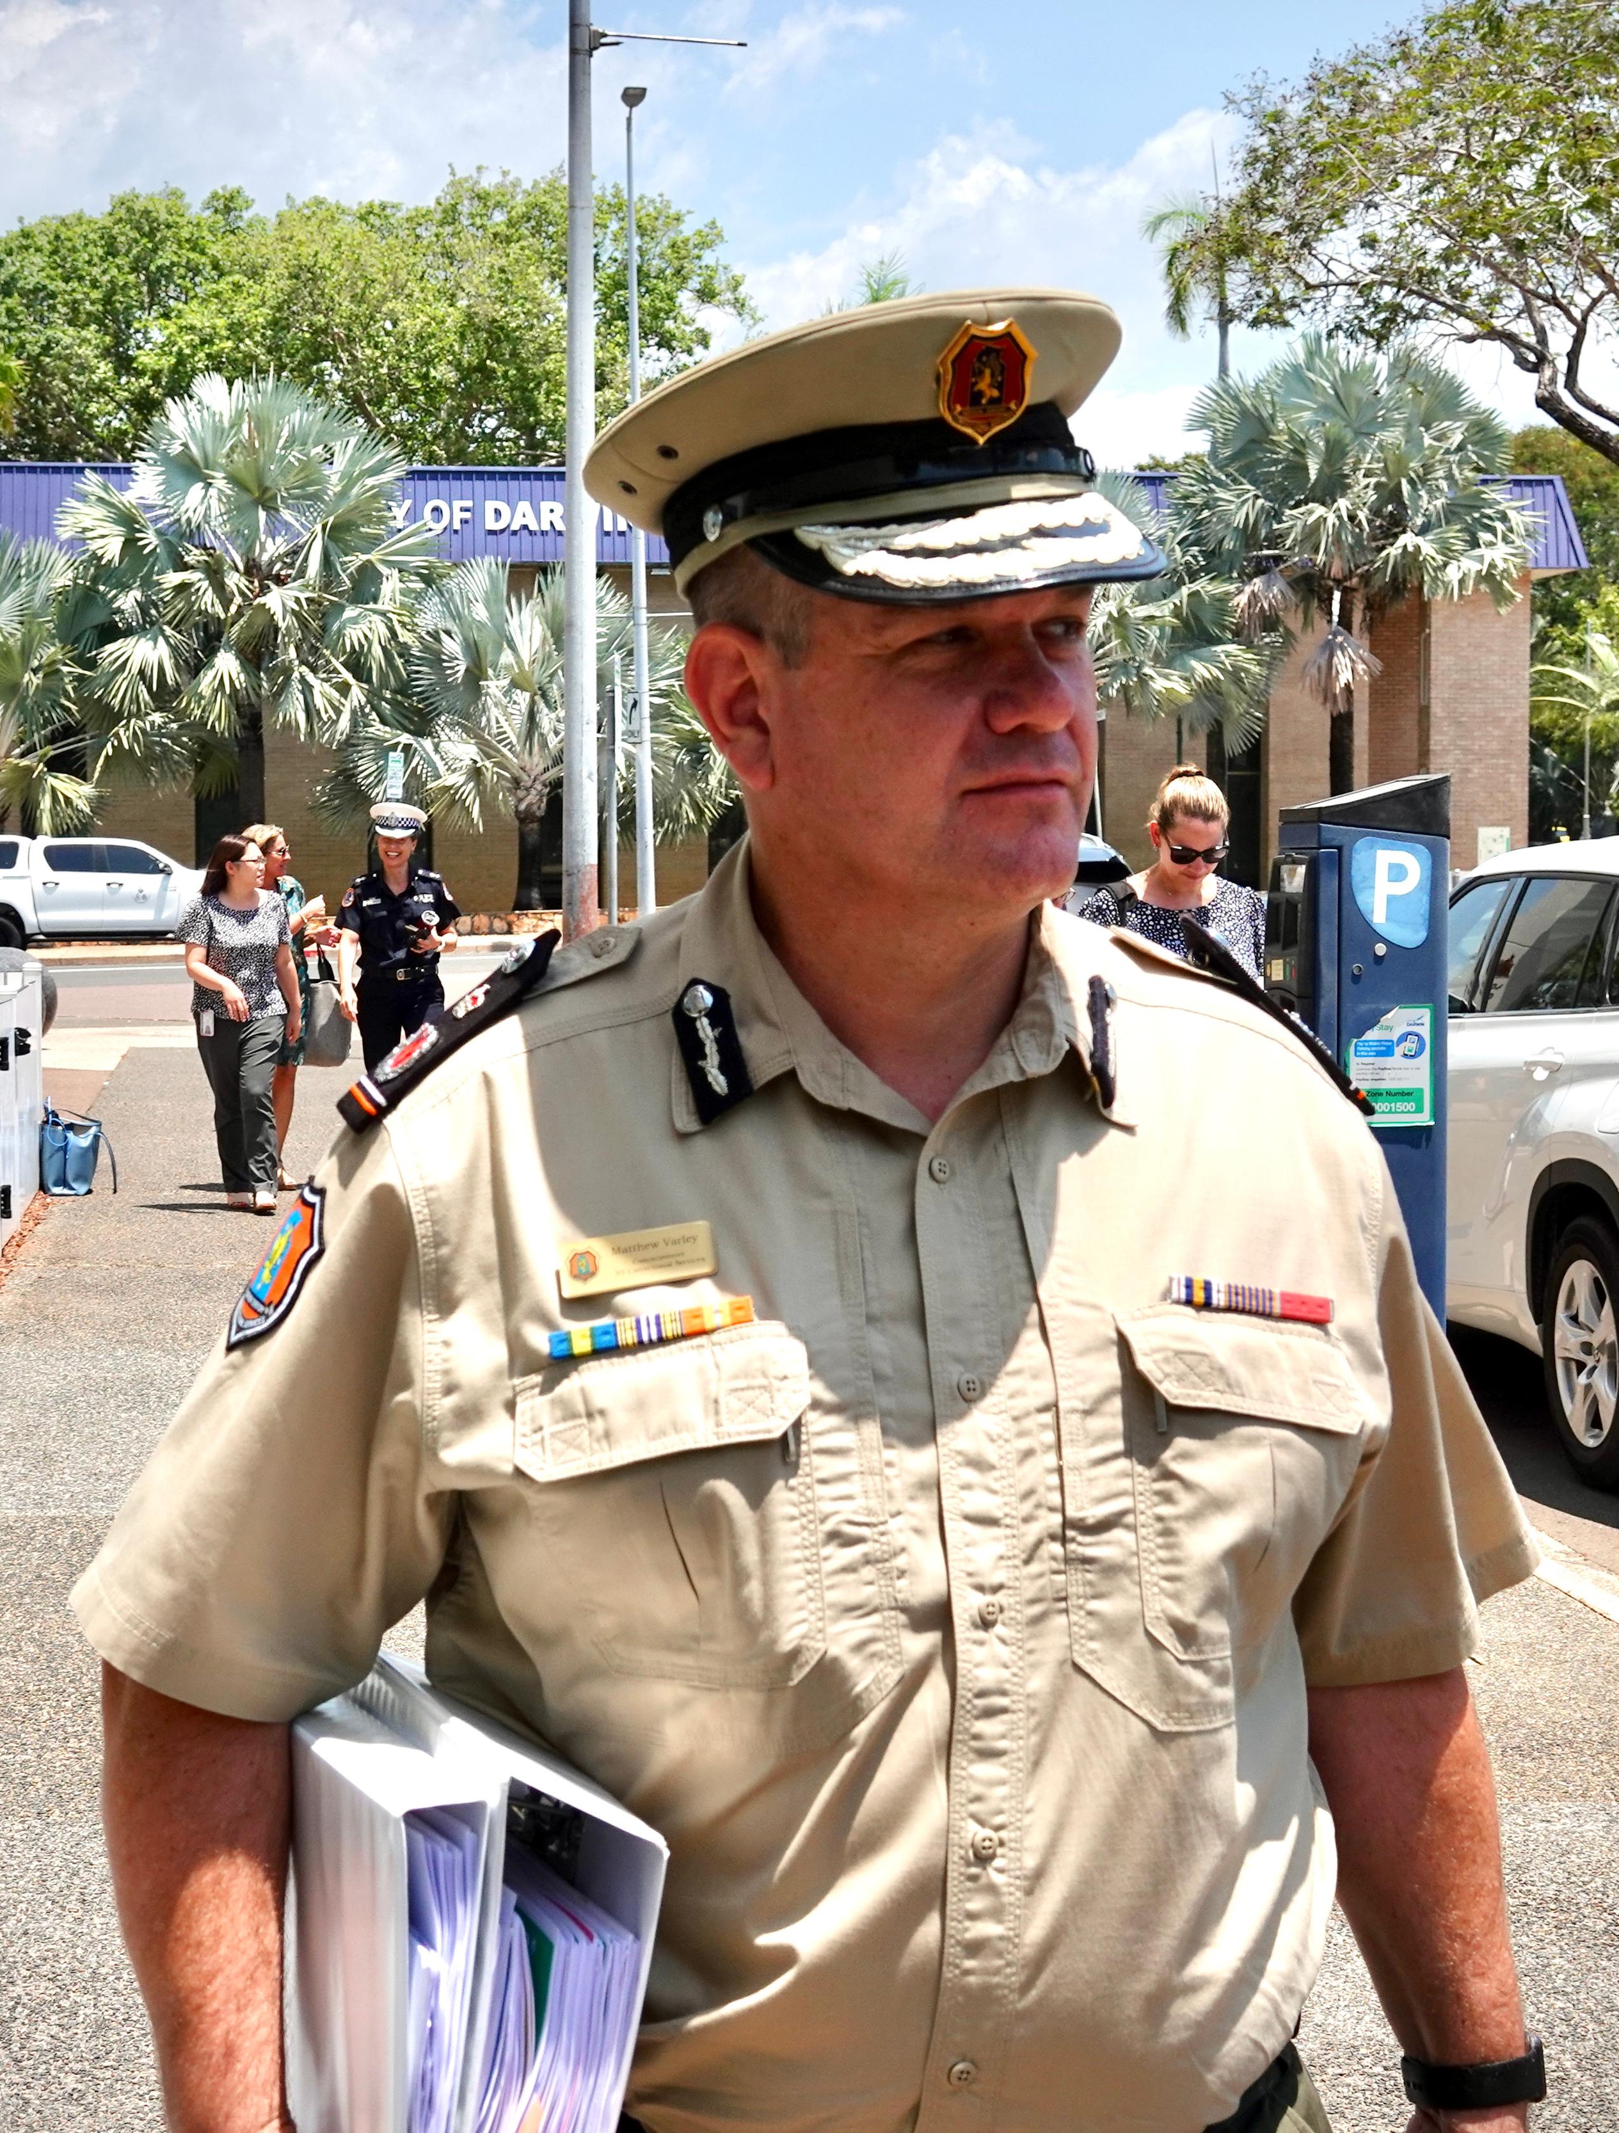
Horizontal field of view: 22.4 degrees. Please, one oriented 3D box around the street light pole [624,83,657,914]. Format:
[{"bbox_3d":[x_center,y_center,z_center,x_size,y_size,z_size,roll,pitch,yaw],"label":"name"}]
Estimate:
[{"bbox_3d":[-2.436,-7.838,57.855,0.450,12.357,0.900,0,3,-8],"label":"street light pole"}]

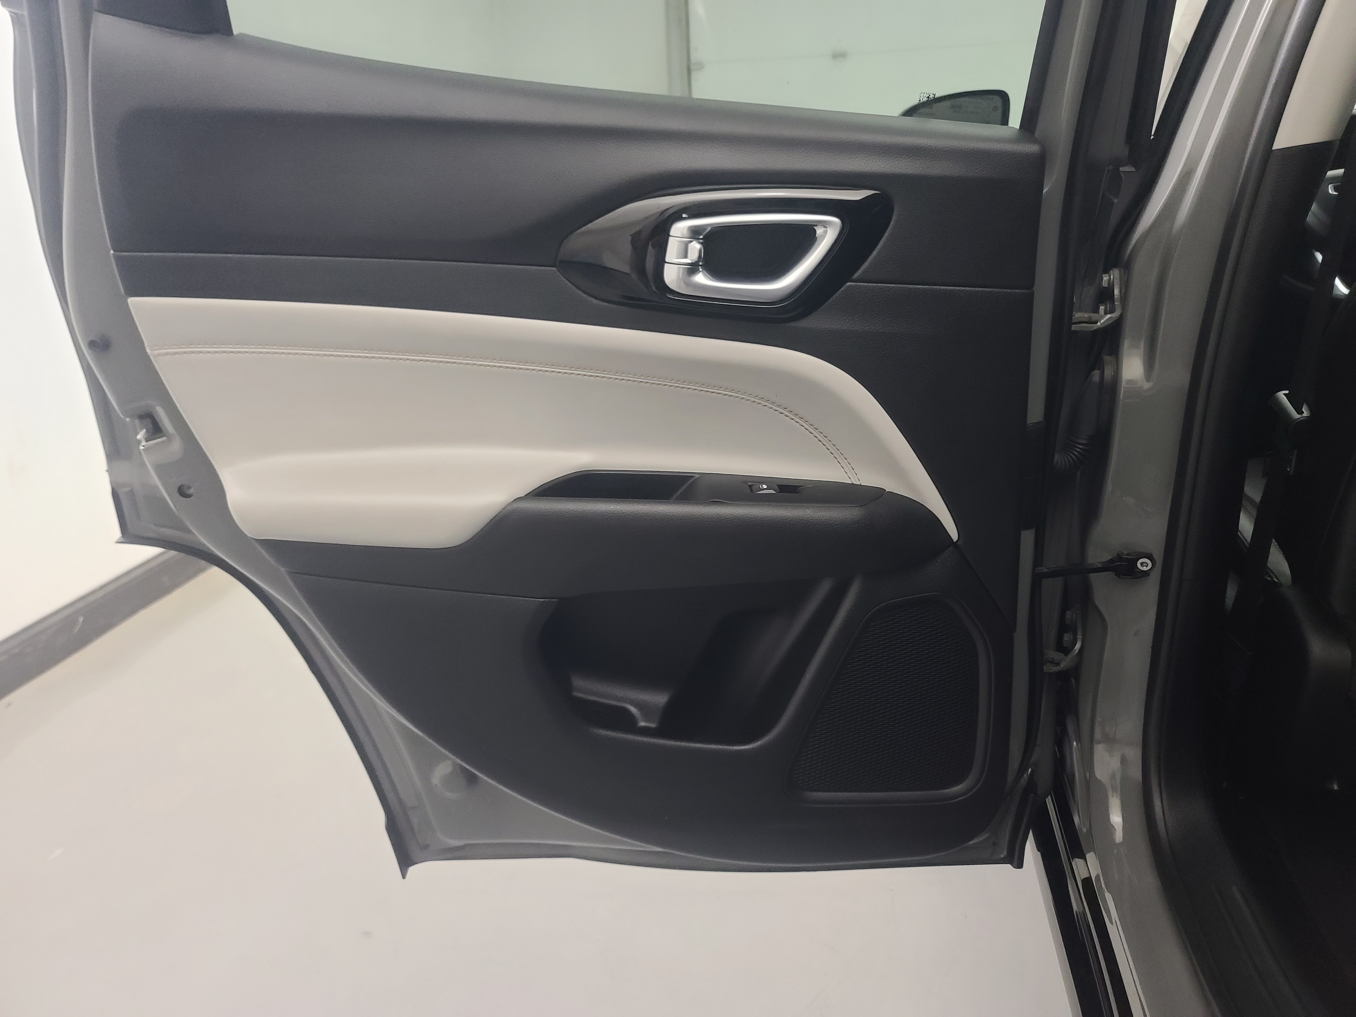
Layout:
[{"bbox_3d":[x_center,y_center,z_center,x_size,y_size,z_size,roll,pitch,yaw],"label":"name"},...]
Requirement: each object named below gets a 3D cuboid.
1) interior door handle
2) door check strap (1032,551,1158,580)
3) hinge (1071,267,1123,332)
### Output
[{"bbox_3d":[0.062,-0.205,0.800,0.152,0.080,0.040,-2,18,2],"label":"interior door handle"},{"bbox_3d":[0.414,0.057,0.971,0.125,0.030,0.030,-2,18,2],"label":"door check strap"},{"bbox_3d":[0.387,-0.193,0.901,0.052,0.062,0.050,-2,18,2],"label":"hinge"}]

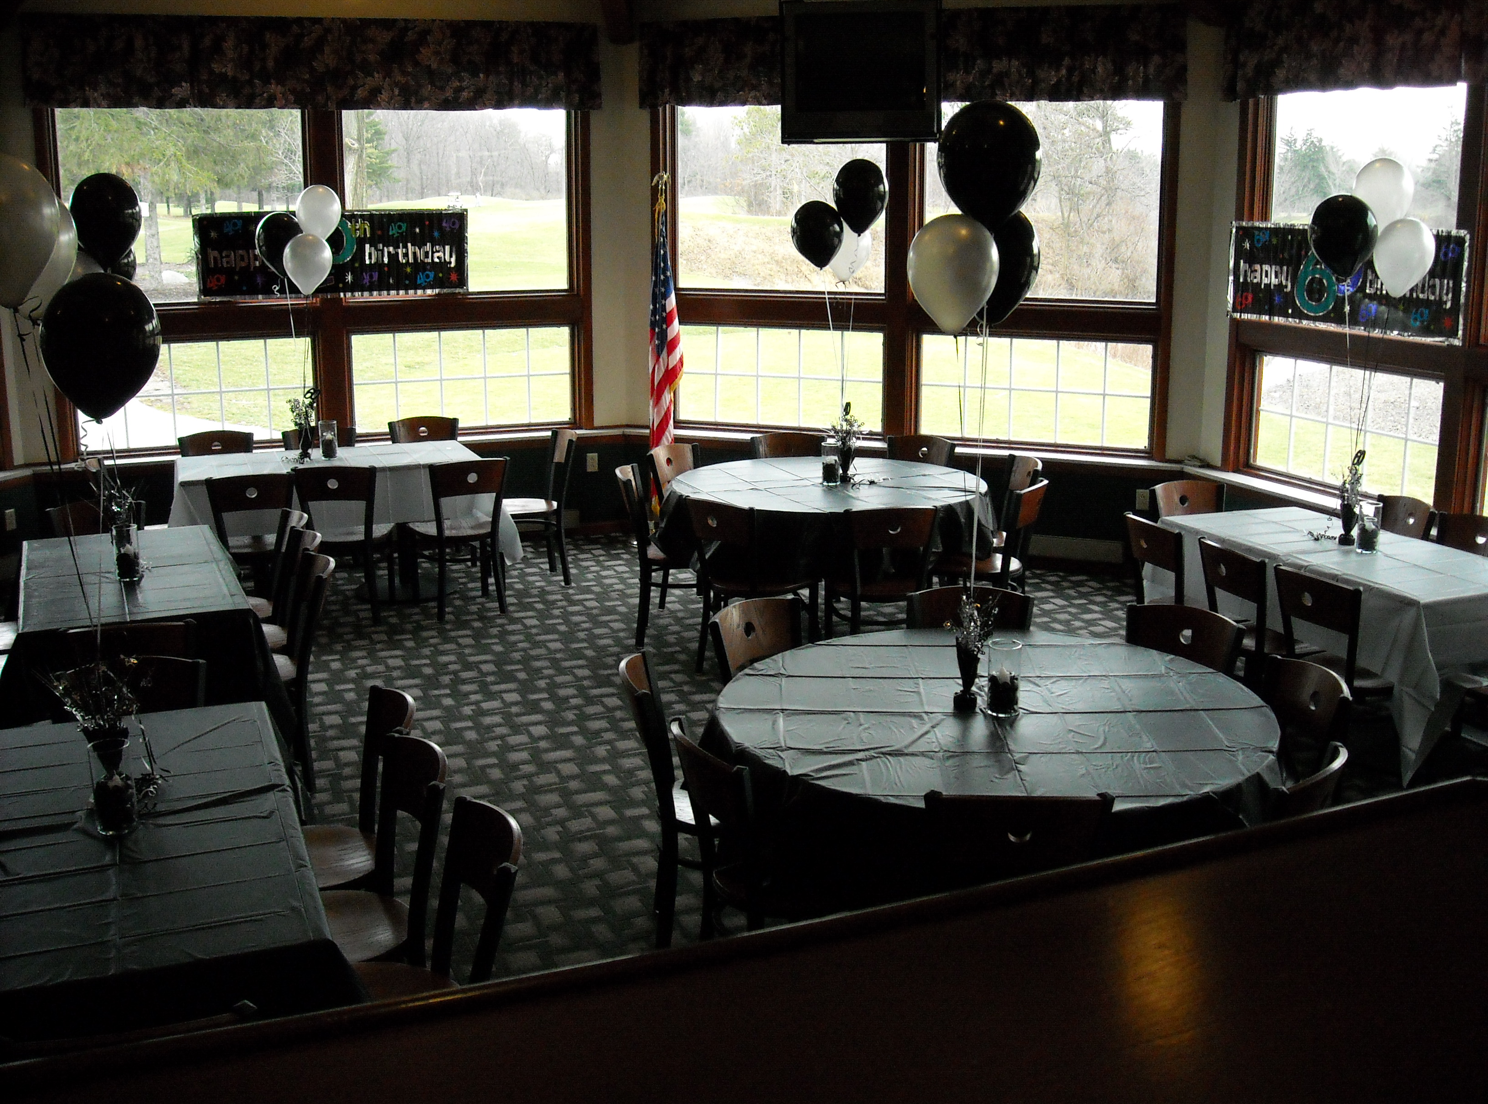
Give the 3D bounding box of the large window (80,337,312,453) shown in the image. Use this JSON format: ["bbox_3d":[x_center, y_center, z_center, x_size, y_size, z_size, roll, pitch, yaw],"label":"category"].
[{"bbox_3d":[-3.224,-0.935,8.863,1.393,0.622,0.089,-5,14,-21],"label":"large window"}]

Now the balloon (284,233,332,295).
[{"bbox_3d":[-2.357,-1.560,8.122,0.270,0.345,0.270,0,13,0],"label":"balloon"}]

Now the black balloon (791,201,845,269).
[{"bbox_3d":[0.349,-1.488,7.052,0.260,0.330,0.260,1,13,3],"label":"black balloon"}]

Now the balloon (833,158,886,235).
[{"bbox_3d":[0.549,-1.677,7.104,0.257,0.345,0.257,1,13,4],"label":"balloon"}]

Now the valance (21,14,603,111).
[{"bbox_3d":[-2.359,-2.783,8.564,3.200,0.500,0.140,-5,14,-21],"label":"valance"}]

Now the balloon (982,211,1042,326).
[{"bbox_3d":[0.695,-0.788,4.154,0.265,0.345,0.265,0,13,0],"label":"balloon"}]

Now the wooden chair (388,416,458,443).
[{"bbox_3d":[-1.885,-0.374,9.061,0.439,0.838,0.493,-4,14,-18],"label":"wooden chair"}]

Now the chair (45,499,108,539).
[{"bbox_3d":[-2.763,0.221,6.471,0.420,0.830,0.490,-4,14,-18],"label":"chair"}]

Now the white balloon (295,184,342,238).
[{"bbox_3d":[-2.245,-1.784,7.950,0.250,0.315,0.250,0,13,0],"label":"white balloon"}]

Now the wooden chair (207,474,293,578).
[{"bbox_3d":[-2.547,-0.020,7.787,0.430,0.830,0.490,-5,14,-21],"label":"wooden chair"}]

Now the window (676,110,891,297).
[{"bbox_3d":[0.209,-2.136,9.068,1.355,1.123,0.070,5,14,22],"label":"window"}]

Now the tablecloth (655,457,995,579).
[{"bbox_3d":[0.417,-0.182,7.464,1.597,0.335,1.597,0,13,0],"label":"tablecloth"}]

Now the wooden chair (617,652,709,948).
[{"bbox_3d":[-0.072,0.727,4.284,0.490,0.830,0.420,1,13,4],"label":"wooden chair"}]

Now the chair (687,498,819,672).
[{"bbox_3d":[0.028,0.142,6.853,0.440,0.840,0.520,11,17,41],"label":"chair"}]

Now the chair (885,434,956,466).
[{"bbox_3d":[0.891,-0.199,8.456,0.430,0.830,0.490,9,15,33],"label":"chair"}]

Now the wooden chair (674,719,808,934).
[{"bbox_3d":[0.094,0.844,3.900,0.490,0.830,0.430,-7,15,-27],"label":"wooden chair"}]

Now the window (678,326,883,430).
[{"bbox_3d":[0.210,-1.078,9.312,1.367,0.614,0.070,5,14,22],"label":"window"}]

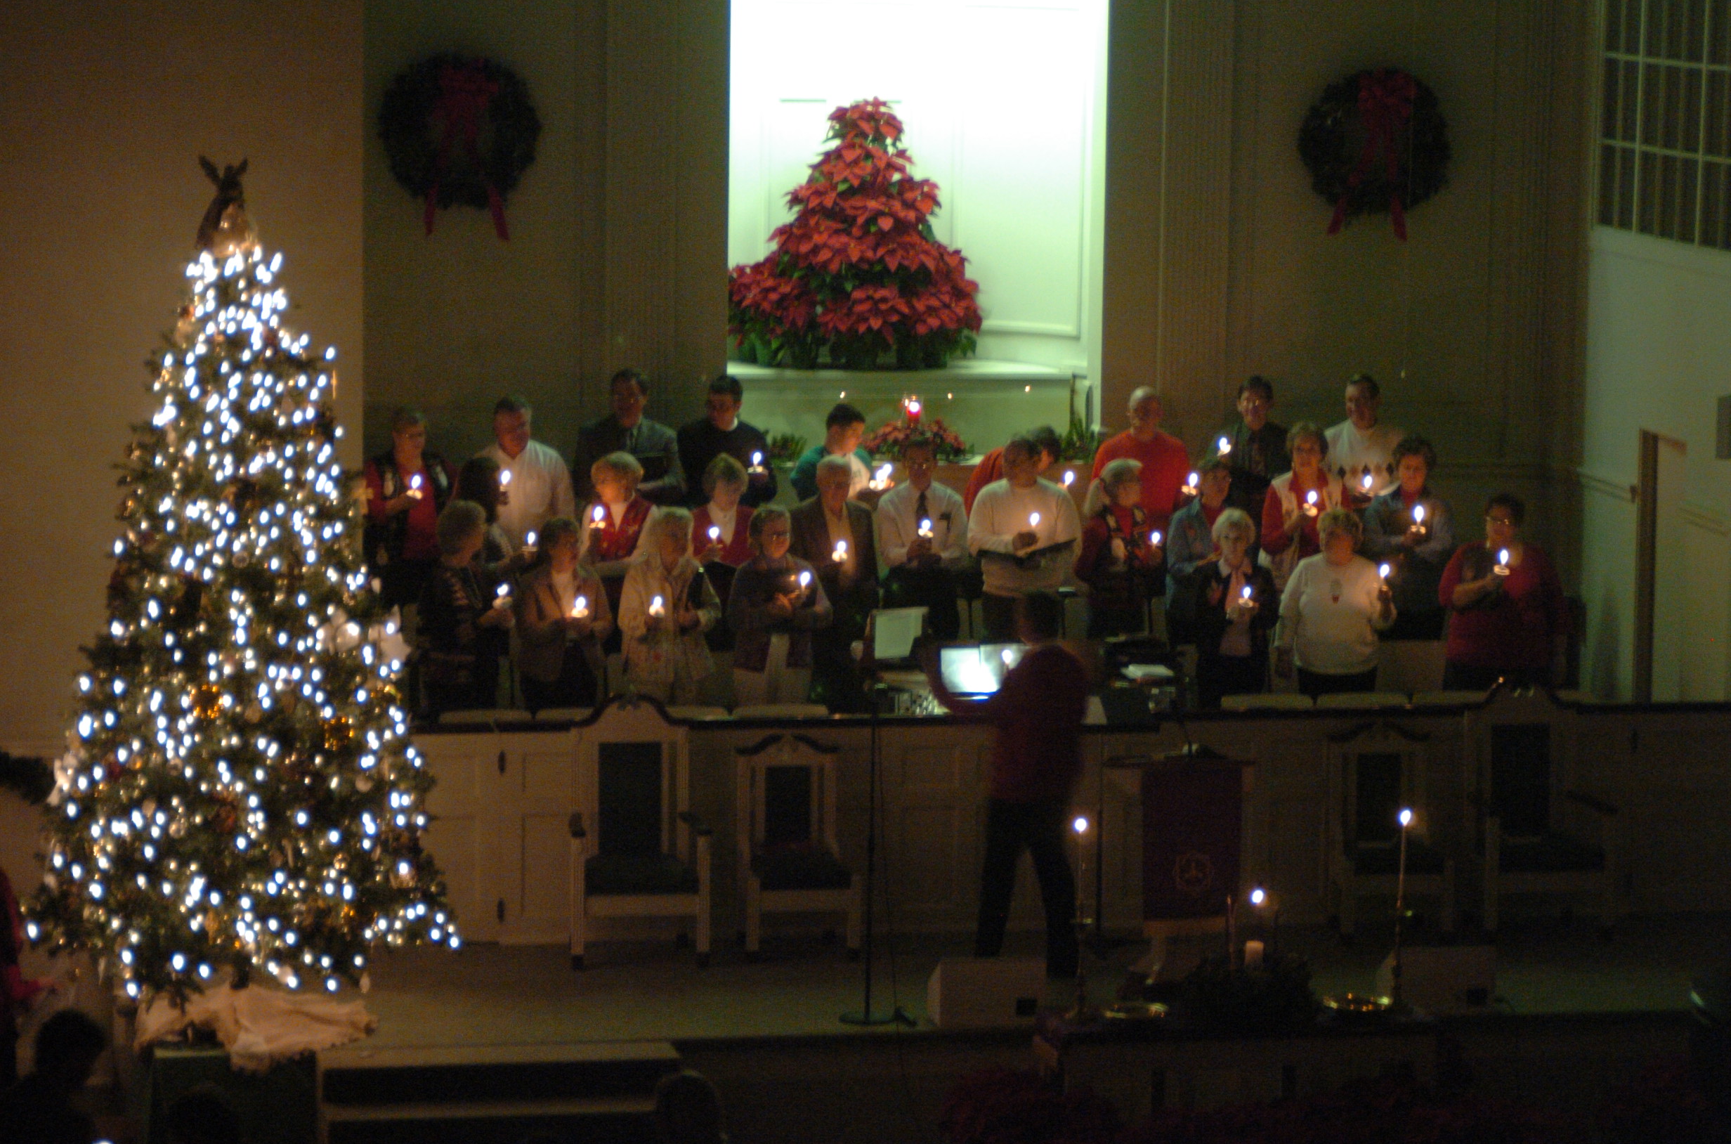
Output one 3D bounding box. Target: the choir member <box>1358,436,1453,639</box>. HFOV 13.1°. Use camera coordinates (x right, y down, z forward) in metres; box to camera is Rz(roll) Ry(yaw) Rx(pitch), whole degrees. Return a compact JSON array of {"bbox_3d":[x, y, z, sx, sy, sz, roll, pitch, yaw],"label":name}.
[{"bbox_3d":[2.664,0.150,37.215,0.470,1.650,0.430,1,7,0],"label":"choir member"}]

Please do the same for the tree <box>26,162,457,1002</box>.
[{"bbox_3d":[-2.676,-0.014,32.300,1.820,3.500,1.820,-1,7,-15],"label":"tree"}]

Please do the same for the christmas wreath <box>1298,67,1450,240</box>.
[{"bbox_3d":[2.627,-2.174,39.007,0.770,0.880,0.180,-1,7,-13],"label":"christmas wreath"}]

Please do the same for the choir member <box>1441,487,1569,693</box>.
[{"bbox_3d":[3.071,0.434,36.510,0.620,1.630,0.480,2,7,8],"label":"choir member"}]

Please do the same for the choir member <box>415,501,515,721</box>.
[{"bbox_3d":[-1.888,0.478,35.364,0.430,1.620,0.390,-5,9,-42],"label":"choir member"}]

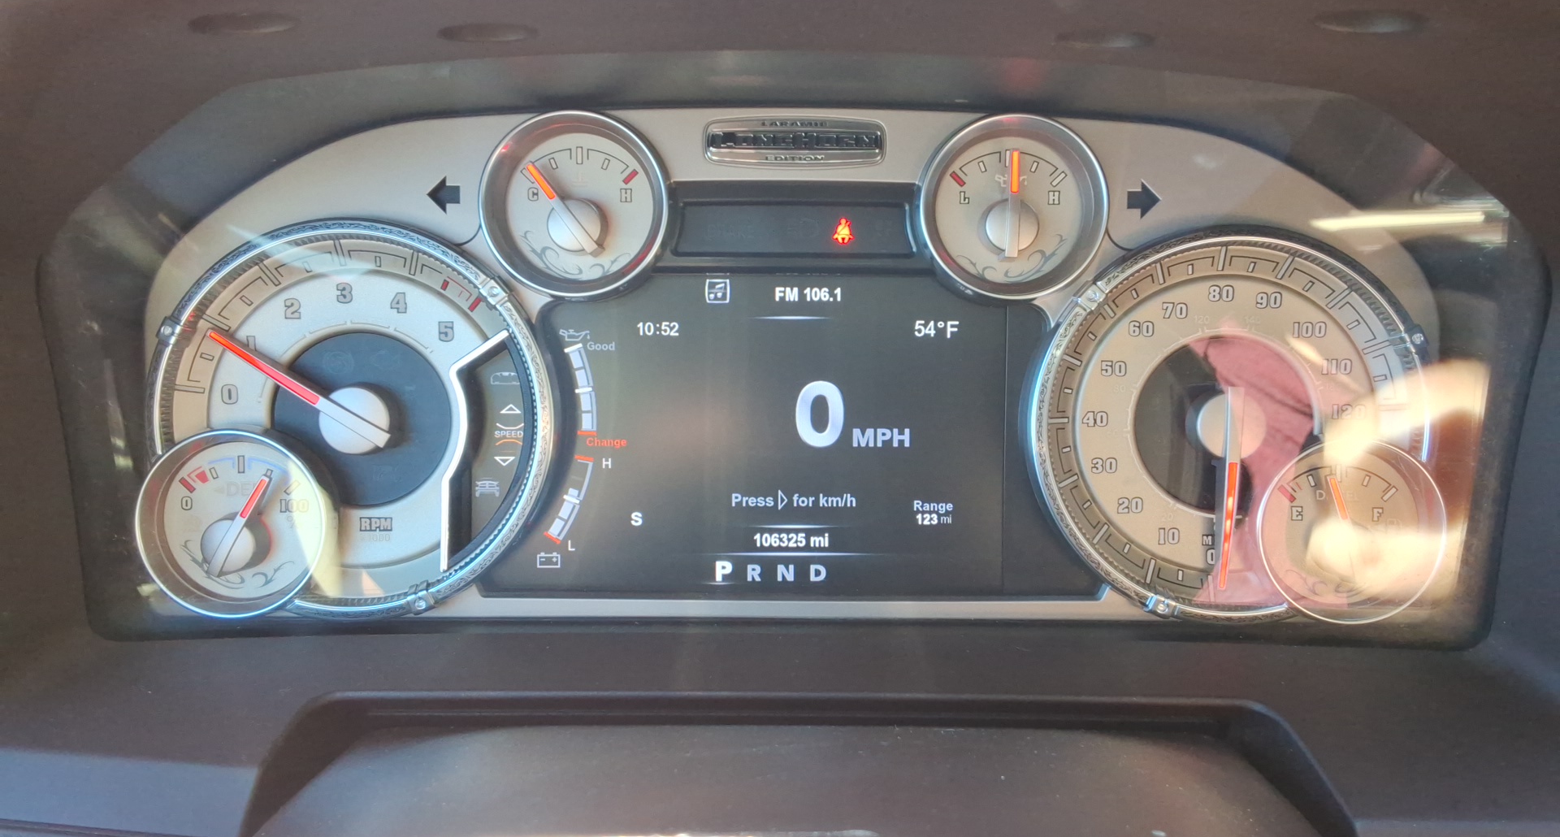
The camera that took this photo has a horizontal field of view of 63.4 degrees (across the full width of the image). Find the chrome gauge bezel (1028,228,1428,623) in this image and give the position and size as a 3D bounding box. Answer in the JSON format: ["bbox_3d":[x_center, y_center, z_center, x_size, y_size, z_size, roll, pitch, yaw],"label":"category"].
[{"bbox_3d":[0.121,0.002,0.348,0.108,0.108,0.020,0,3,0],"label":"chrome gauge bezel"}]

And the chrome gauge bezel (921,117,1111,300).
[{"bbox_3d":[0.064,-0.057,0.347,0.051,0.051,0.020,0,3,0],"label":"chrome gauge bezel"}]

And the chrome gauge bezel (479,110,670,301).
[{"bbox_3d":[-0.055,-0.058,0.347,0.051,0.051,0.020,0,3,0],"label":"chrome gauge bezel"}]

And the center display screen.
[{"bbox_3d":[-0.007,0.005,0.358,0.152,0.091,0.010,0,3,0],"label":"center display screen"}]

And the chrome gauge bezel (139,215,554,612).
[{"bbox_3d":[-0.116,0.001,0.348,0.109,0.109,0.020,0,3,0],"label":"chrome gauge bezel"}]

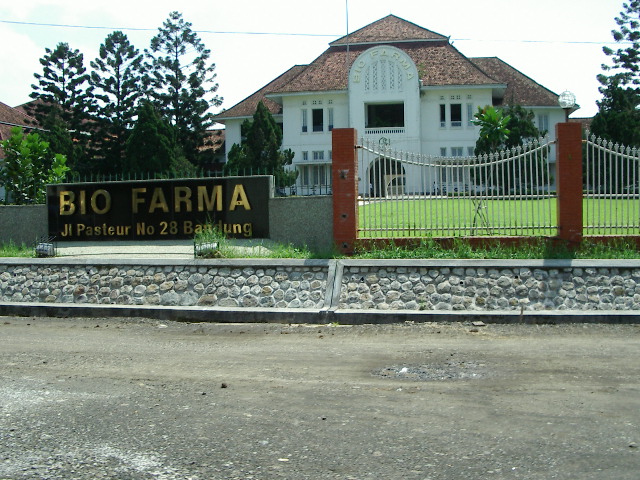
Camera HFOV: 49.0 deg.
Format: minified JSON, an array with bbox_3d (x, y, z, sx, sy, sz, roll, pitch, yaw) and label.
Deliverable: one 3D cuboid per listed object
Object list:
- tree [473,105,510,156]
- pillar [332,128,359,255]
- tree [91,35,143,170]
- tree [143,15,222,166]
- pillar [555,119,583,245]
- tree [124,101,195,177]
[{"bbox_3d":[3.002,-1.192,12.300,0.680,2.266,0.680,0,4,9],"label":"tree"},{"bbox_3d":[0.388,-0.746,11.000,0.345,1.953,0.340,0,4,9],"label":"pillar"},{"bbox_3d":[-15.524,-9.243,54.004,4.500,13.480,4.500,0,4,9],"label":"tree"},{"bbox_3d":[-10.102,-9.629,52.004,5.600,14.288,5.600,0,4,9],"label":"tree"},{"bbox_3d":[3.736,-0.813,10.550,0.345,1.842,0.340,0,4,9],"label":"pillar"},{"bbox_3d":[-9.714,-5.064,42.001,4.000,6.479,4.000,0,4,9],"label":"tree"}]

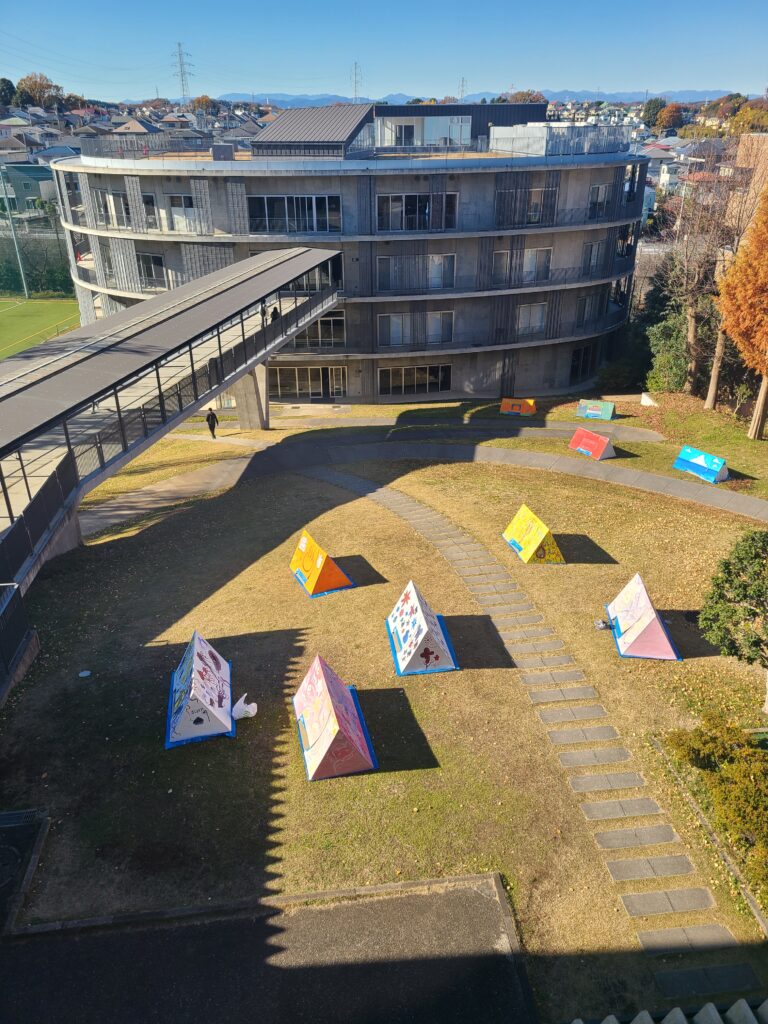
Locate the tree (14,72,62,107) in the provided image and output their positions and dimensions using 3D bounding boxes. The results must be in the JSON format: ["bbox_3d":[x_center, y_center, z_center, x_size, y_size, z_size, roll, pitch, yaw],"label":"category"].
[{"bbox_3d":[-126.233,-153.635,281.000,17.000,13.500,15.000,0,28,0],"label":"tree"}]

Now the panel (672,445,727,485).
[{"bbox_3d":[15.586,-2.395,37.600,1.227,1.013,2.318,-17,31,-29],"label":"panel"}]

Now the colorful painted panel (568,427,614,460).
[{"bbox_3d":[10.705,-3.571,39.455,1.170,1.013,2.340,-12,27,-24],"label":"colorful painted panel"}]

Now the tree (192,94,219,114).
[{"bbox_3d":[-86.182,-196.263,371.331,12.500,10.500,12.000,0,28,0],"label":"tree"}]

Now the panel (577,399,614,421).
[{"bbox_3d":[13.651,-6.636,49.288,2.340,1.013,1.170,14,28,33],"label":"panel"}]

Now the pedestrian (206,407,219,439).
[{"bbox_3d":[-9.106,-4.668,40.757,0.550,1.730,0.420,-2,28,-3],"label":"pedestrian"}]

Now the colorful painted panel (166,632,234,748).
[{"bbox_3d":[-3.798,3.447,15.759,1.227,1.013,2.318,-8,25,-9],"label":"colorful painted panel"}]

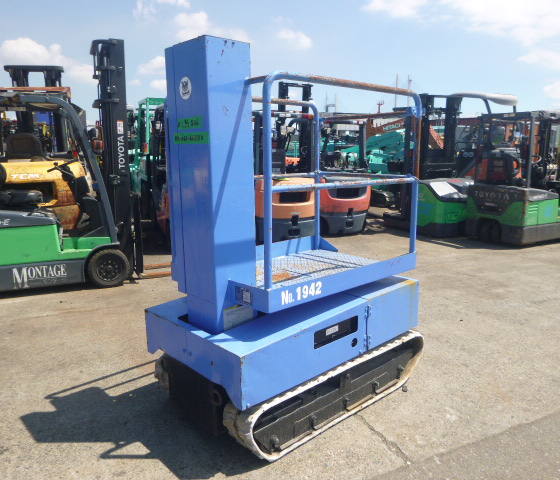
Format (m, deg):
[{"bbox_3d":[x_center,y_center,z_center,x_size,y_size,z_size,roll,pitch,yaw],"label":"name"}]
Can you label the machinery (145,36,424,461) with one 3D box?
[{"bbox_3d":[0.081,-0.028,2.787,1.554,2.003,0.919,-10,14,-42],"label":"machinery"}]

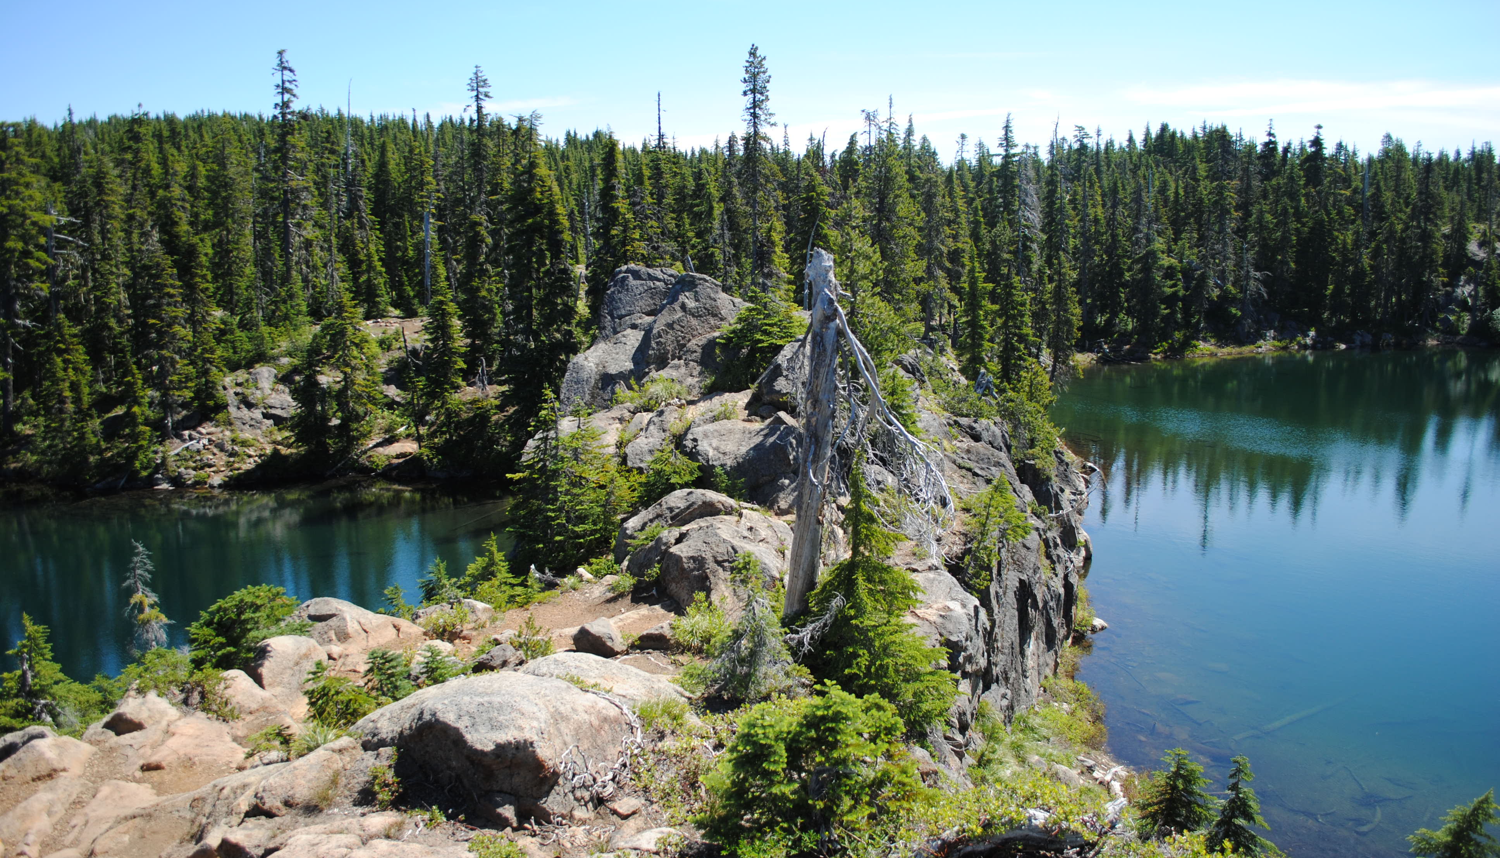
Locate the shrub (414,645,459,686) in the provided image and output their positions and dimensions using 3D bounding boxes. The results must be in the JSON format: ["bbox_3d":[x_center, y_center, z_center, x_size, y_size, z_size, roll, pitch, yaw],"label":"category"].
[{"bbox_3d":[-2.472,1.870,8.900,0.360,0.330,0.350,0,8,0],"label":"shrub"}]

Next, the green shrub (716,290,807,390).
[{"bbox_3d":[0.173,-1.383,17.500,1.415,1.550,1.274,0,9,1],"label":"green shrub"}]

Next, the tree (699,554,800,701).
[{"bbox_3d":[-0.015,1.652,9.400,0.820,1.200,0.800,0,8,0],"label":"tree"}]

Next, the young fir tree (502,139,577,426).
[{"bbox_3d":[-6.129,-4.376,33.000,2.200,8.100,2.200,0,8,0],"label":"young fir tree"}]

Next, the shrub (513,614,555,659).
[{"bbox_3d":[-2.050,1.949,10.637,0.380,0.380,0.340,-2,8,-11],"label":"shrub"}]

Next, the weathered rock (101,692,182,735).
[{"bbox_3d":[-3.996,1.866,7.400,0.520,0.250,0.450,0,8,0],"label":"weathered rock"}]

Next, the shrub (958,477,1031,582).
[{"bbox_3d":[2.799,1.154,12.900,0.830,1.120,0.750,0,7,0],"label":"shrub"}]

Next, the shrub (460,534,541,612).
[{"bbox_3d":[-2.468,1.417,11.200,0.804,0.727,0.724,-3,10,-13],"label":"shrub"}]

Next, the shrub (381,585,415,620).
[{"bbox_3d":[-3.533,1.751,11.300,0.360,0.380,0.330,0,7,0],"label":"shrub"}]

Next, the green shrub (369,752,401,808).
[{"bbox_3d":[-2.074,1.997,6.400,0.174,0.318,0.157,-4,10,-19],"label":"green shrub"}]

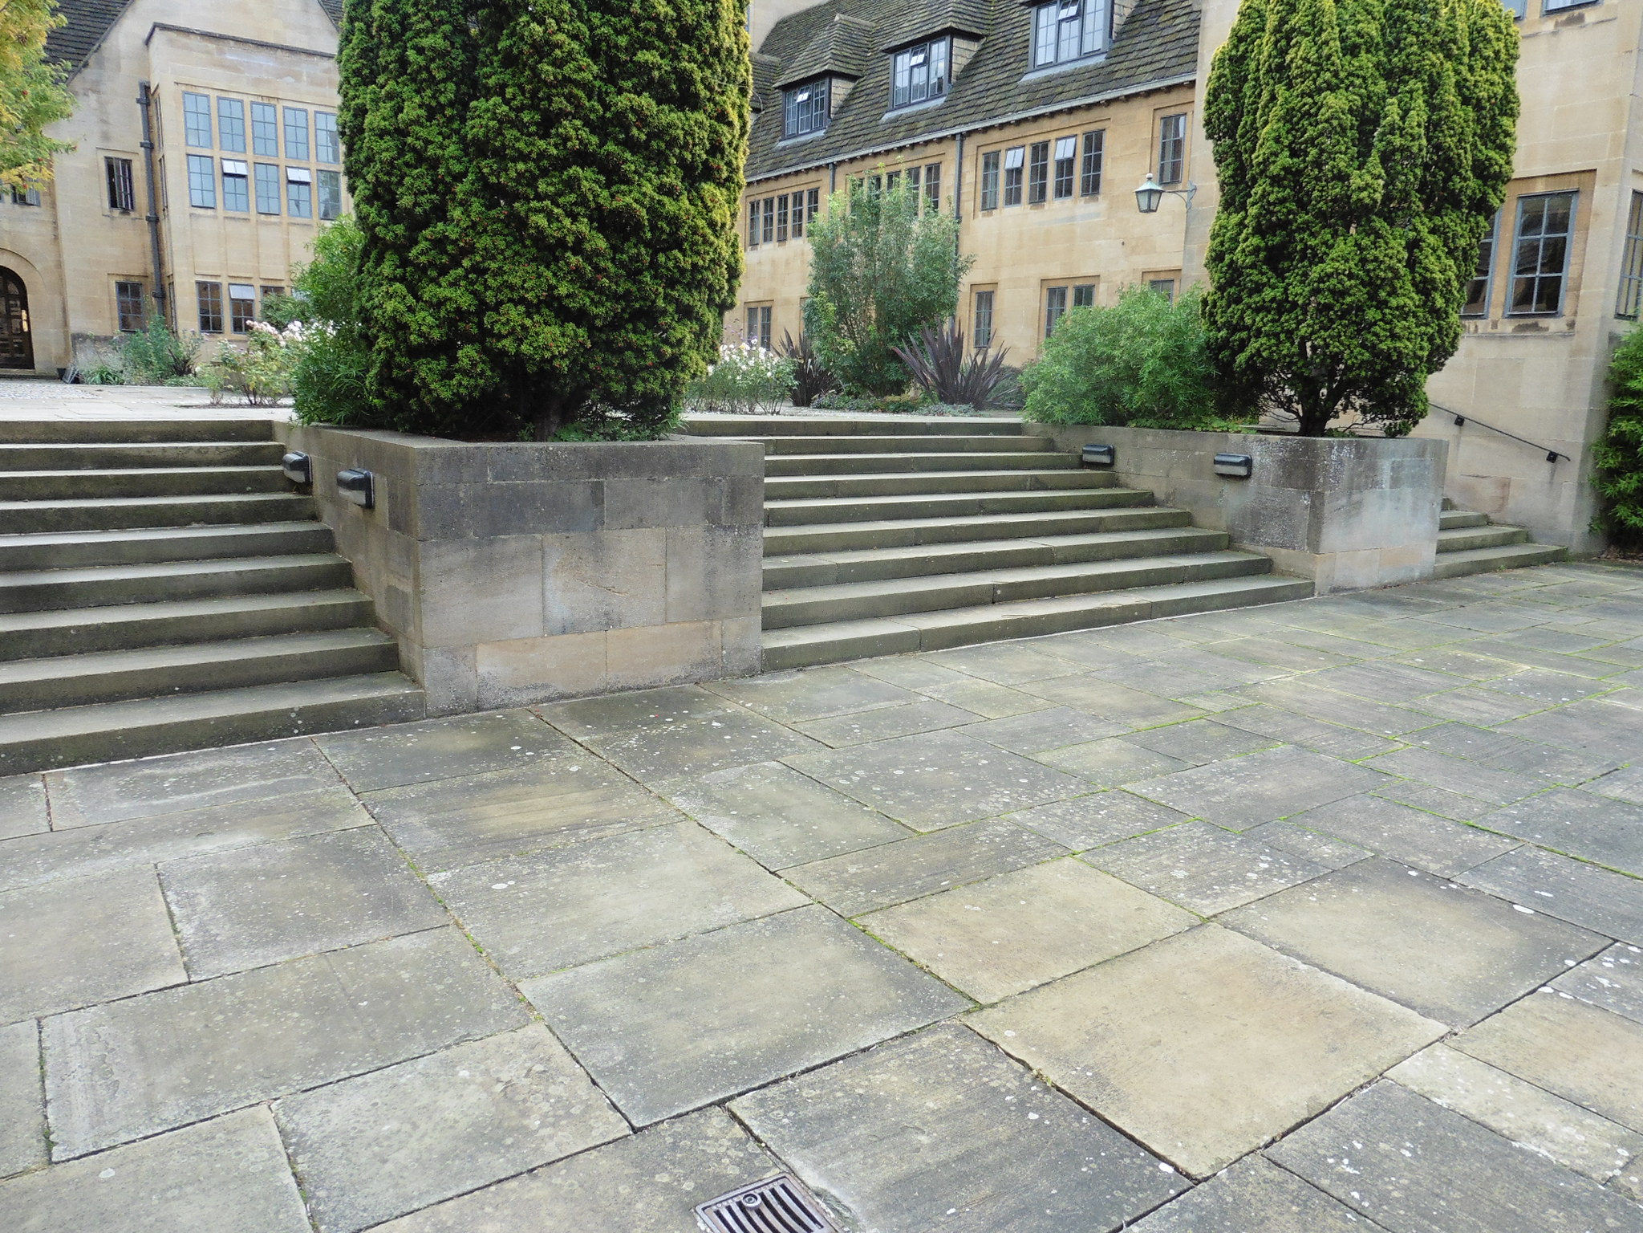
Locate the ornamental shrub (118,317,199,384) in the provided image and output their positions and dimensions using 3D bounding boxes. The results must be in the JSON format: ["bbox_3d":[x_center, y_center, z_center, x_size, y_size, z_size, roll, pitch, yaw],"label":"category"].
[{"bbox_3d":[-15.249,-6.132,26.228,1.750,1.500,1.400,-5,13,-29],"label":"ornamental shrub"}]

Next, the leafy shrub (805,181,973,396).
[{"bbox_3d":[1.365,-6.628,23.068,3.150,4.200,2.800,2,11,3],"label":"leafy shrub"}]

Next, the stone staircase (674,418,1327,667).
[{"bbox_3d":[0.851,-0.863,9.190,5.342,1.248,3.604,-6,14,-34],"label":"stone staircase"}]

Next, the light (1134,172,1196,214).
[{"bbox_3d":[4.618,-5.678,15.294,0.830,0.550,0.380,4,12,10],"label":"light"}]

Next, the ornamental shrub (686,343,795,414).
[{"bbox_3d":[-0.965,-2.691,12.877,1.350,0.820,1.150,1,11,-4],"label":"ornamental shrub"}]

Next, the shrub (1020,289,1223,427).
[{"bbox_3d":[3.211,-2.704,11.850,2.200,1.500,2.000,5,12,14],"label":"shrub"}]

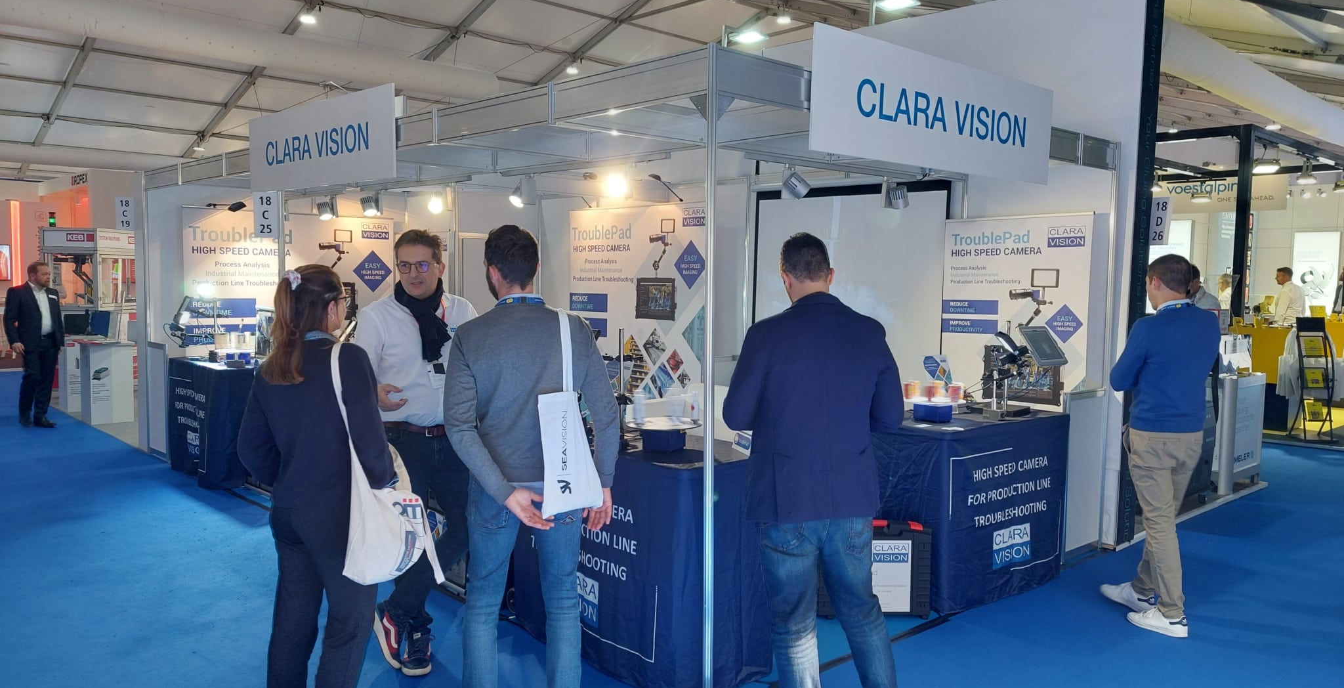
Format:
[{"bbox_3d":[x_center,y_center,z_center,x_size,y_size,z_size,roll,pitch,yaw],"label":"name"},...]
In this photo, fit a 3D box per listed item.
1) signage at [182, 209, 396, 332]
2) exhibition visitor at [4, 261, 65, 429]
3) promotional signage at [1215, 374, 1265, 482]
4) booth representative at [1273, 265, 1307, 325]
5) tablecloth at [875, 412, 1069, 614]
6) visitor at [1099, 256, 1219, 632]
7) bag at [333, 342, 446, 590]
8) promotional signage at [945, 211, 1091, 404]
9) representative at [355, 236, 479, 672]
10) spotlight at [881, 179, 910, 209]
[{"bbox_3d":[-3.642,-0.137,8.972,2.030,2.170,0.100,-3,6,-43],"label":"signage"},{"bbox_3d":[-6.824,-0.025,10.010,0.340,1.740,0.540,3,5,30],"label":"exhibition visitor"},{"bbox_3d":[4.525,0.695,7.506,0.740,0.910,0.200,-3,6,-42],"label":"promotional signage"},{"bbox_3d":[7.464,-0.009,11.167,0.360,1.782,0.500,4,5,38],"label":"booth representative"},{"bbox_3d":[1.590,0.847,5.182,1.280,0.891,0.650,-3,6,-42],"label":"tablecloth"},{"bbox_3d":[2.392,0.467,4.589,0.500,1.790,0.460,-1,5,-27],"label":"visitor"},{"bbox_3d":[-0.912,0.380,3.030,0.350,0.770,0.130,-3,5,-38],"label":"bag"},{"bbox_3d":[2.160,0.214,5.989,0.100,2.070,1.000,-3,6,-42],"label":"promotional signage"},{"bbox_3d":[-1.060,0.443,3.893,0.550,1.812,0.420,0,4,-9],"label":"representative"},{"bbox_3d":[1.386,-0.932,5.782,0.140,0.185,0.130,-3,6,-44],"label":"spotlight"}]

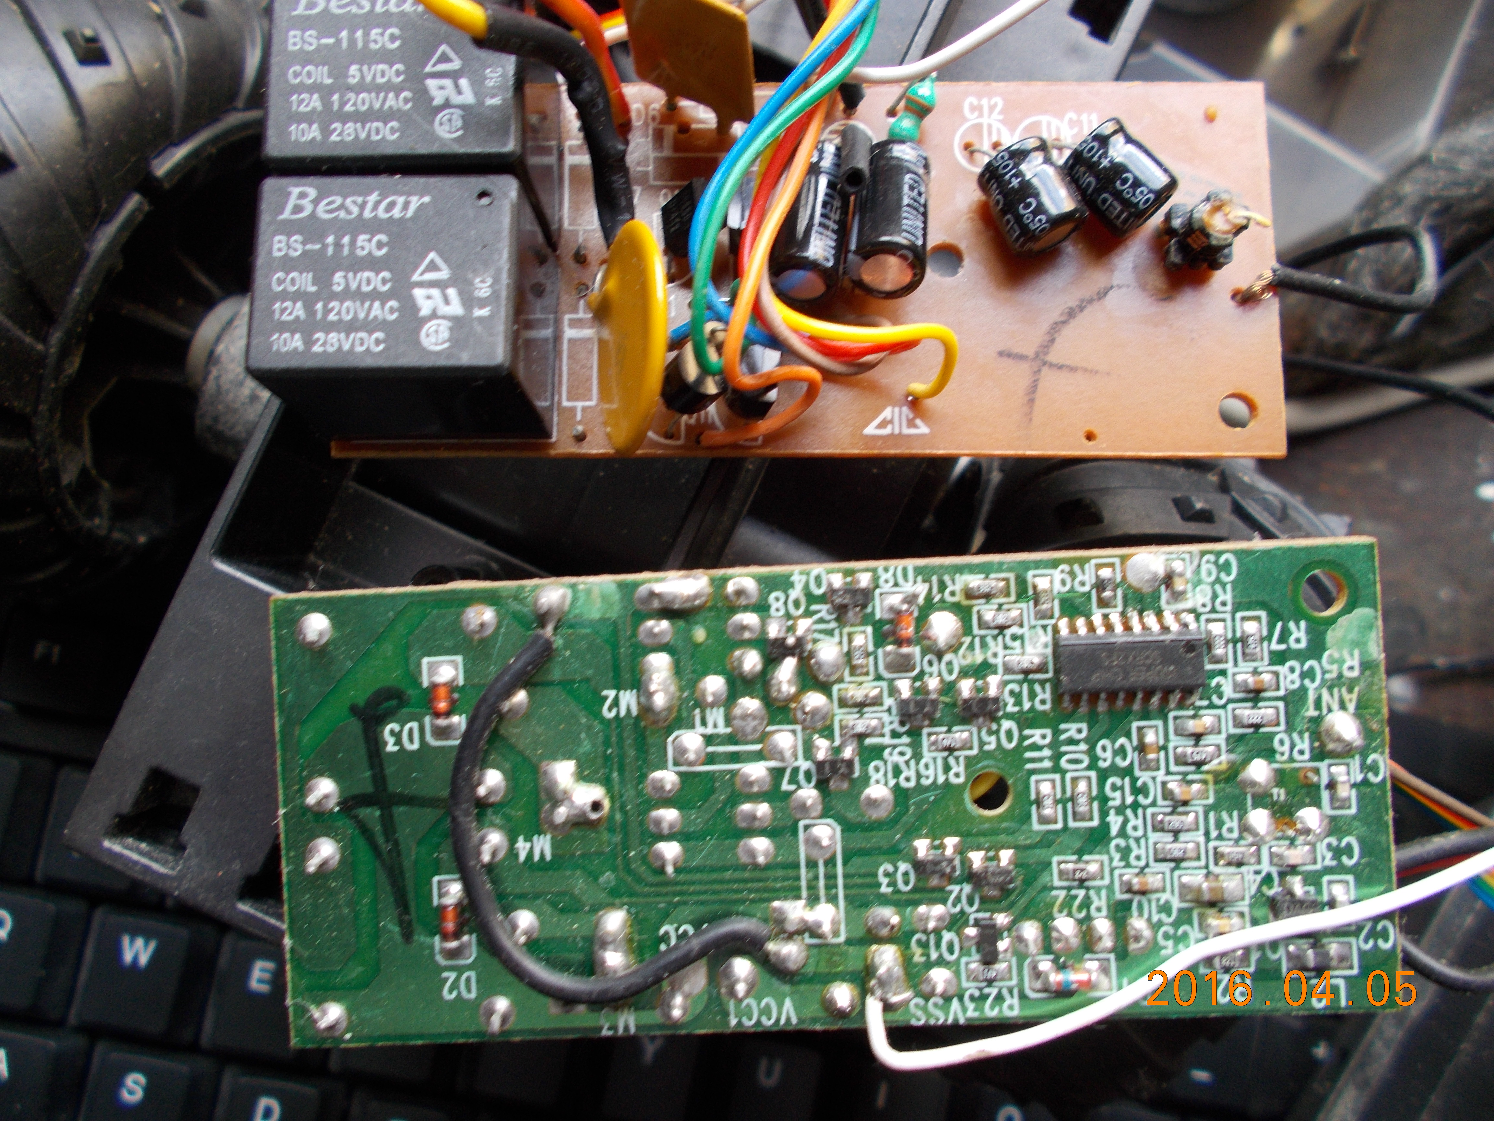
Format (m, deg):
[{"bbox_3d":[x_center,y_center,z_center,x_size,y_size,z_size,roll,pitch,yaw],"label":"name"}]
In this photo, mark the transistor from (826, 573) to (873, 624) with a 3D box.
[{"bbox_3d":[0.007,0.003,0.078,0.003,0.001,0.003,-3,90,2],"label":"transistor"}]

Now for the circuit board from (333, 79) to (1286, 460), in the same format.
[{"bbox_3d":[0.005,-0.025,0.095,0.078,0.002,0.032,0,82,1],"label":"circuit board"}]

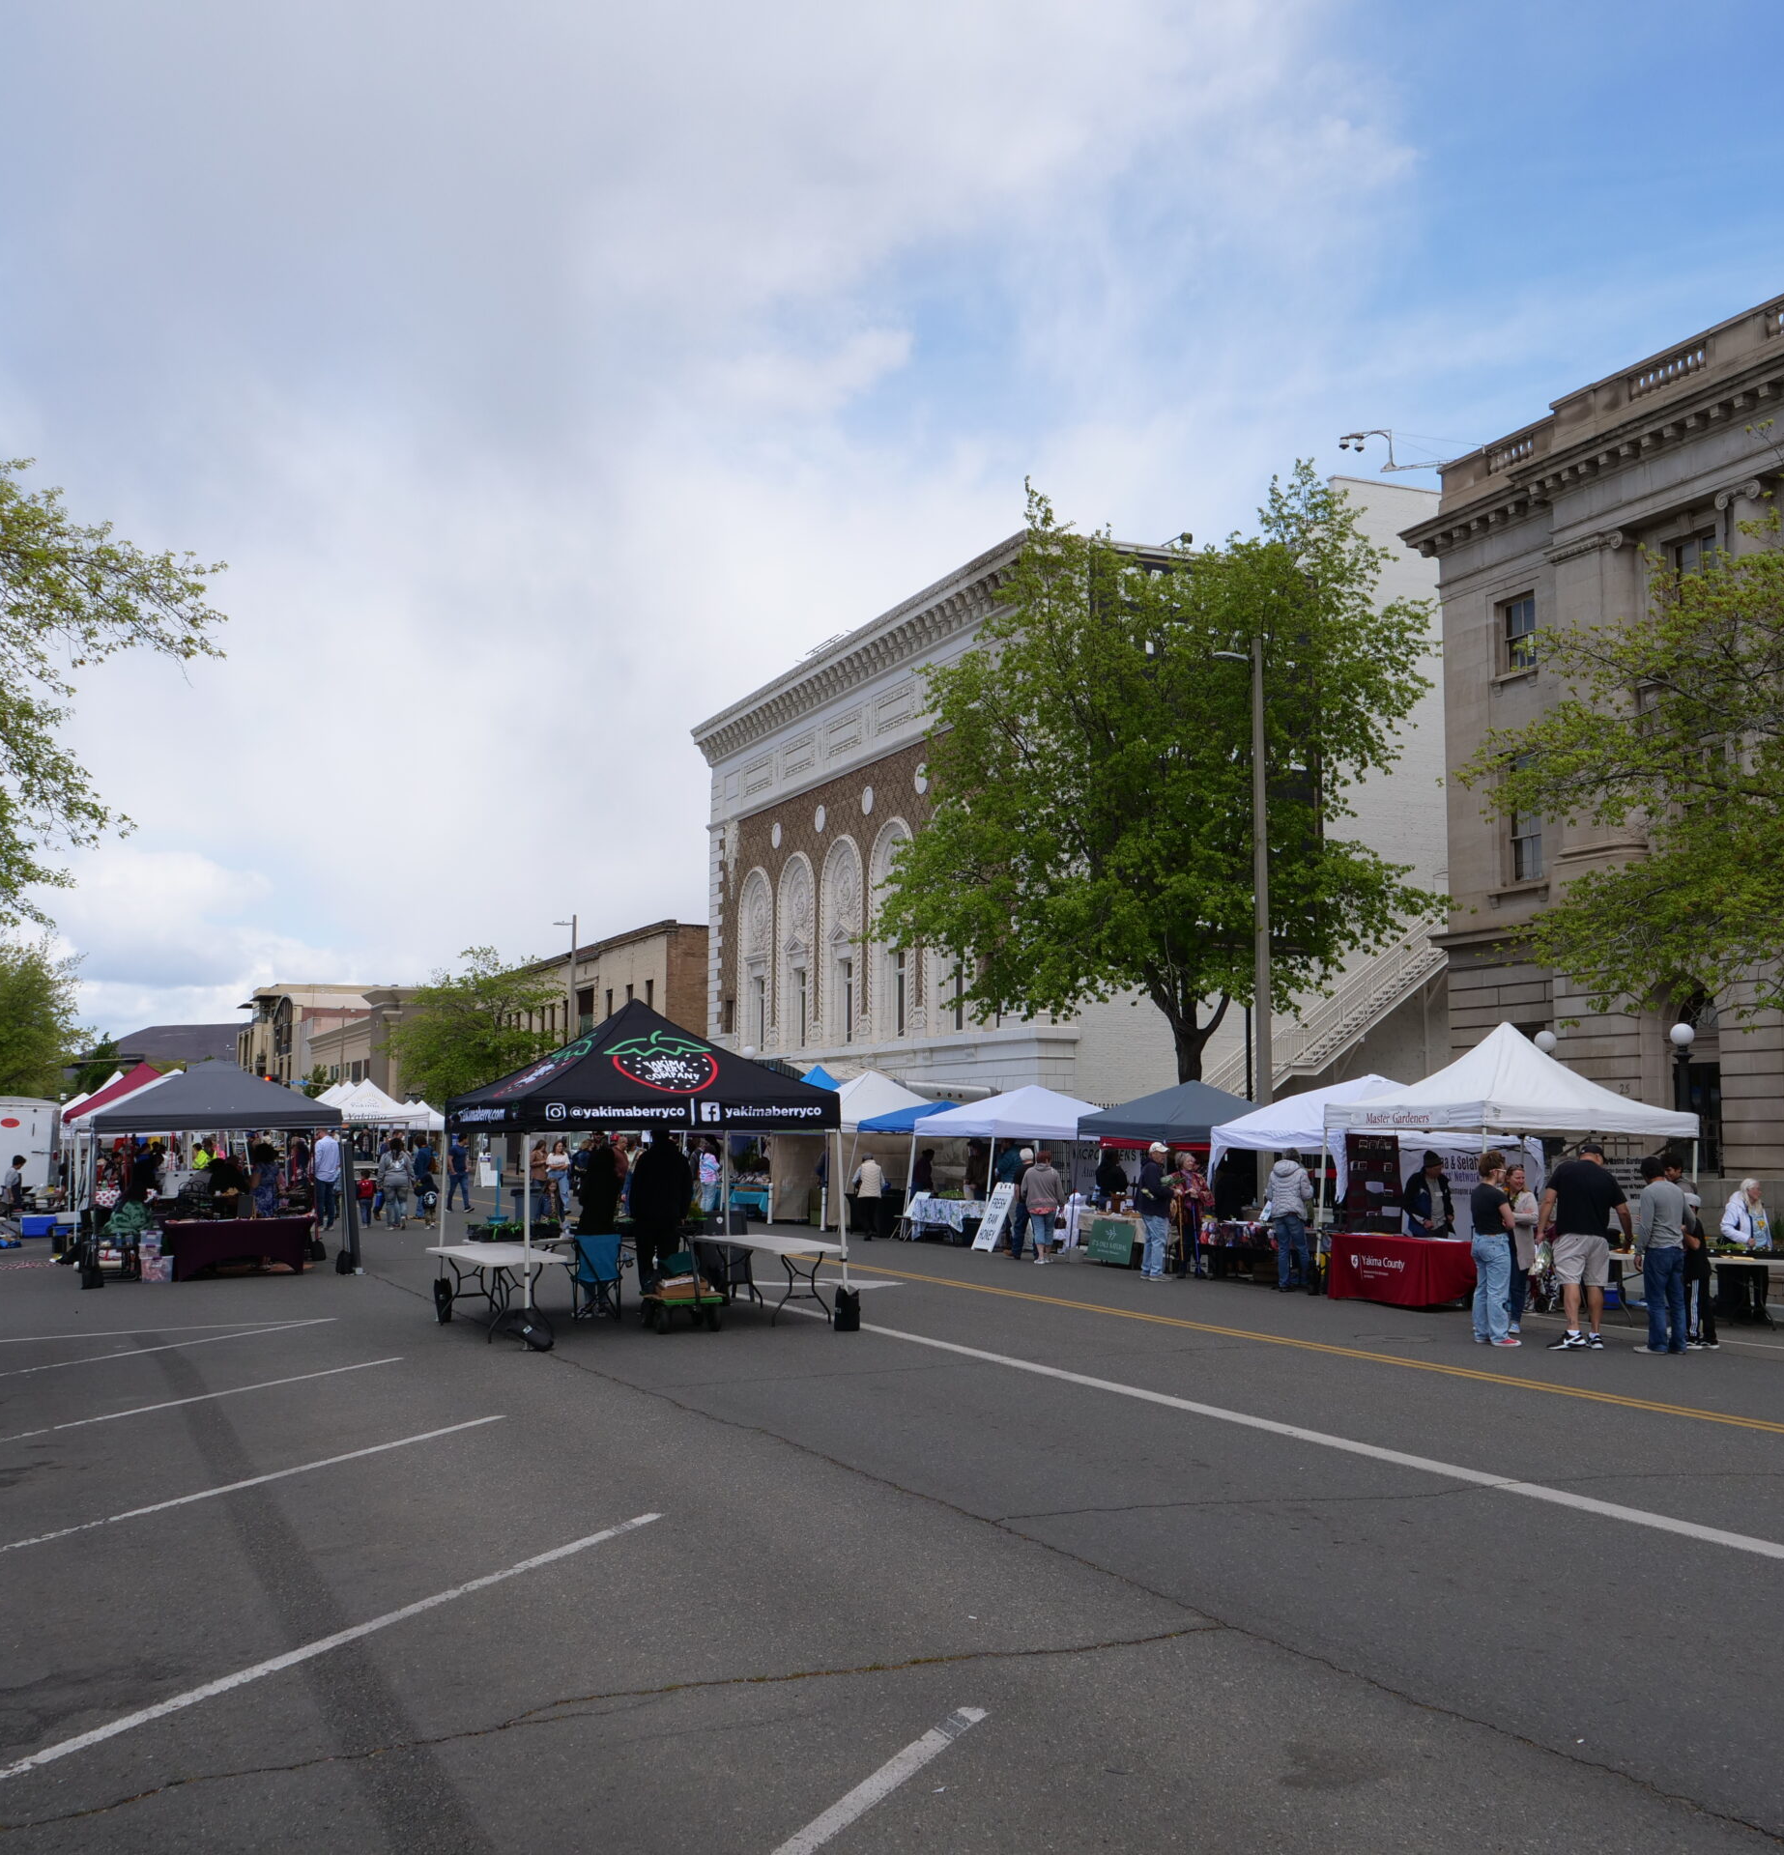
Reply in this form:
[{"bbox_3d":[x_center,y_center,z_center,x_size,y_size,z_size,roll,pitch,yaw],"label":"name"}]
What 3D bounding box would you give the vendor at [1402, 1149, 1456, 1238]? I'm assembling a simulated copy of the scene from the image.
[{"bbox_3d":[6.385,3.495,23.673,0.580,1.700,0.380,3,-6,-23],"label":"vendor"}]

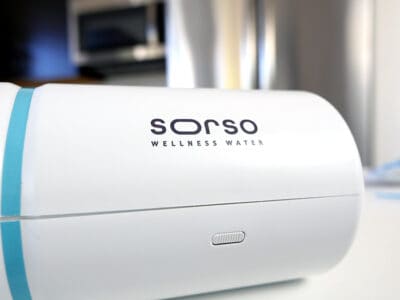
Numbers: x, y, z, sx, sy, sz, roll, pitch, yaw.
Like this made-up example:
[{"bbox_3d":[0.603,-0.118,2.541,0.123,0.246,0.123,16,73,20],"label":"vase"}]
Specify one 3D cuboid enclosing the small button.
[{"bbox_3d":[0.016,0.050,0.208,0.020,0.007,0.003,-1,17,-18],"label":"small button"}]

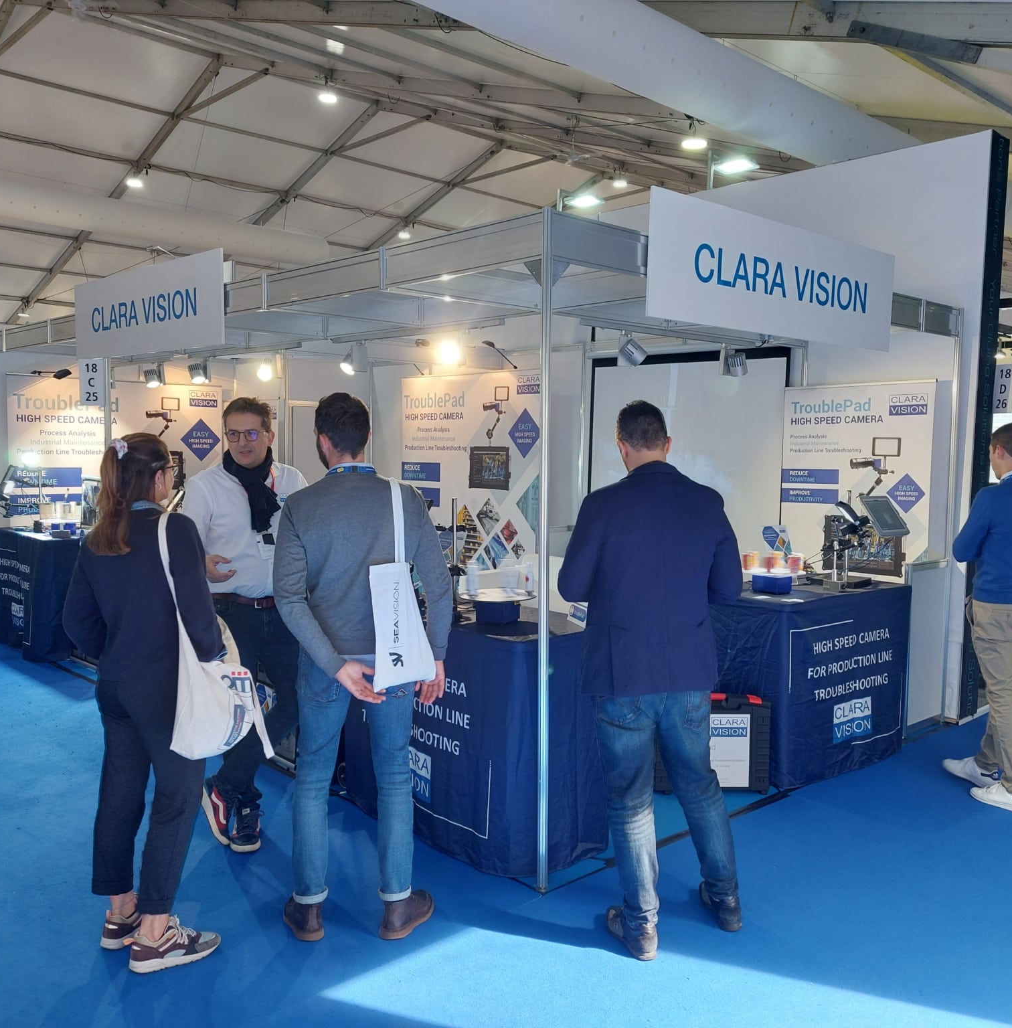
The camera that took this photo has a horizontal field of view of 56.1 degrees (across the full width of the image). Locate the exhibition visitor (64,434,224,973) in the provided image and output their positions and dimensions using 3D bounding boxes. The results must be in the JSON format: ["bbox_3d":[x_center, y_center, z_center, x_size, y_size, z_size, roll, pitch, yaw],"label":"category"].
[{"bbox_3d":[-1.178,0.581,3.078,0.480,1.653,0.390,4,5,37],"label":"exhibition visitor"}]

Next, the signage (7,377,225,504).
[{"bbox_3d":[-3.642,-0.137,8.972,2.030,2.170,0.100,-3,6,-43],"label":"signage"}]

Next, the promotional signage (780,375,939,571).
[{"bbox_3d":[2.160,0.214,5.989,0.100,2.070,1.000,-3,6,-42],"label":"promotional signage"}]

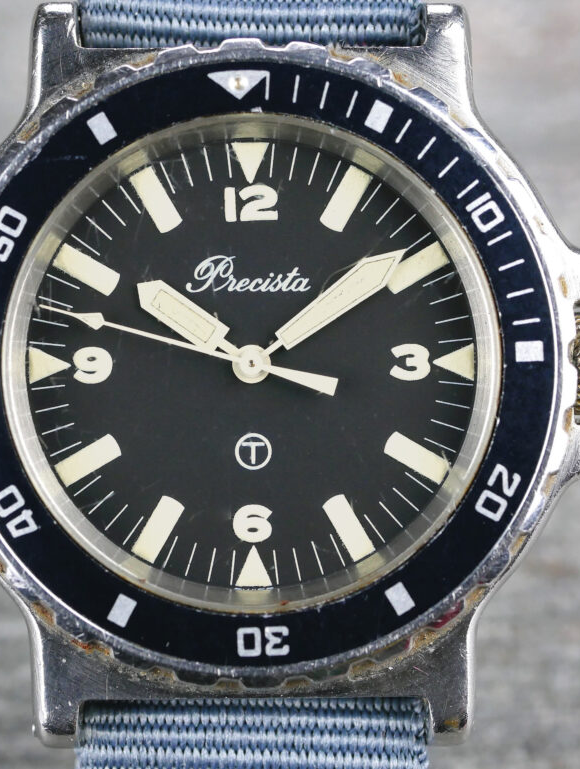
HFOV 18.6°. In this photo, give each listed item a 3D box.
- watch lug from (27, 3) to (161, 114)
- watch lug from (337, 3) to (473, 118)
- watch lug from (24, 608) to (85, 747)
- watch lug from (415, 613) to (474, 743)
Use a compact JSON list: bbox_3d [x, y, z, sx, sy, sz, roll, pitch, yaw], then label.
[{"bbox_3d":[-0.012,-0.020,0.109,0.008,0.005,0.007,0,89,0],"label":"watch lug"},{"bbox_3d":[0.007,-0.020,0.109,0.008,0.005,0.007,0,89,0],"label":"watch lug"},{"bbox_3d":[-0.014,0.018,0.108,0.004,0.005,0.008,0,89,0],"label":"watch lug"},{"bbox_3d":[0.009,0.018,0.108,0.004,0.005,0.008,0,89,0],"label":"watch lug"}]

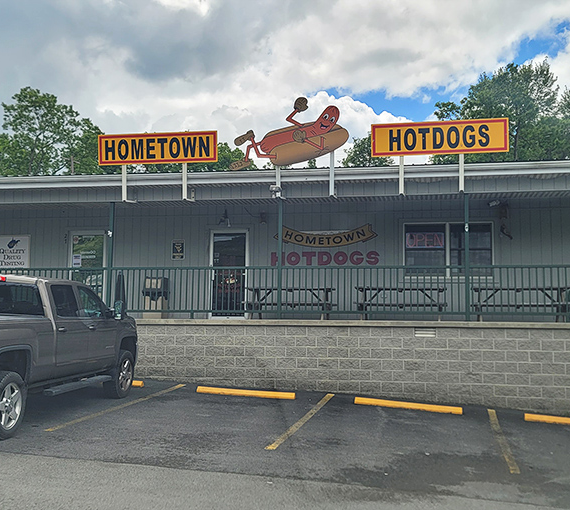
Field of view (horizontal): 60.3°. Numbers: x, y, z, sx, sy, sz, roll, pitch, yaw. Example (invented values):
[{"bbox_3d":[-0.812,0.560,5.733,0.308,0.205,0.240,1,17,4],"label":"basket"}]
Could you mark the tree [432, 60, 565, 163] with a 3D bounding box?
[{"bbox_3d":[14.580,-5.611,33.537,9.200,15.900,9.000,0,-4,0],"label":"tree"}]

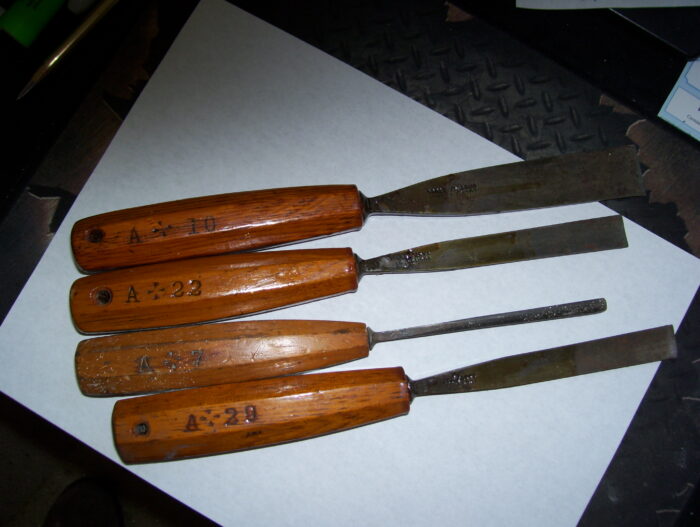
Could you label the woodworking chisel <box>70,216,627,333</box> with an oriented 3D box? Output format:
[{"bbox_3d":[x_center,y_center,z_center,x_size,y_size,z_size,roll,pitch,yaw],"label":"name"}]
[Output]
[{"bbox_3d":[0.002,0.002,0.329,0.256,0.025,0.028,-7,84,-3],"label":"woodworking chisel"}]

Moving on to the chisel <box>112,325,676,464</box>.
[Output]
[{"bbox_3d":[0.022,0.054,0.324,0.256,0.025,0.029,-9,84,-3],"label":"chisel"}]

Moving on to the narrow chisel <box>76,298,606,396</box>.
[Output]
[{"bbox_3d":[-0.002,0.032,0.326,0.241,0.024,0.026,-6,84,-3],"label":"narrow chisel"}]

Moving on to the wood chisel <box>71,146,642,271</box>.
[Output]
[{"bbox_3d":[0.005,-0.026,0.332,0.264,0.025,0.026,-7,84,-3],"label":"wood chisel"}]

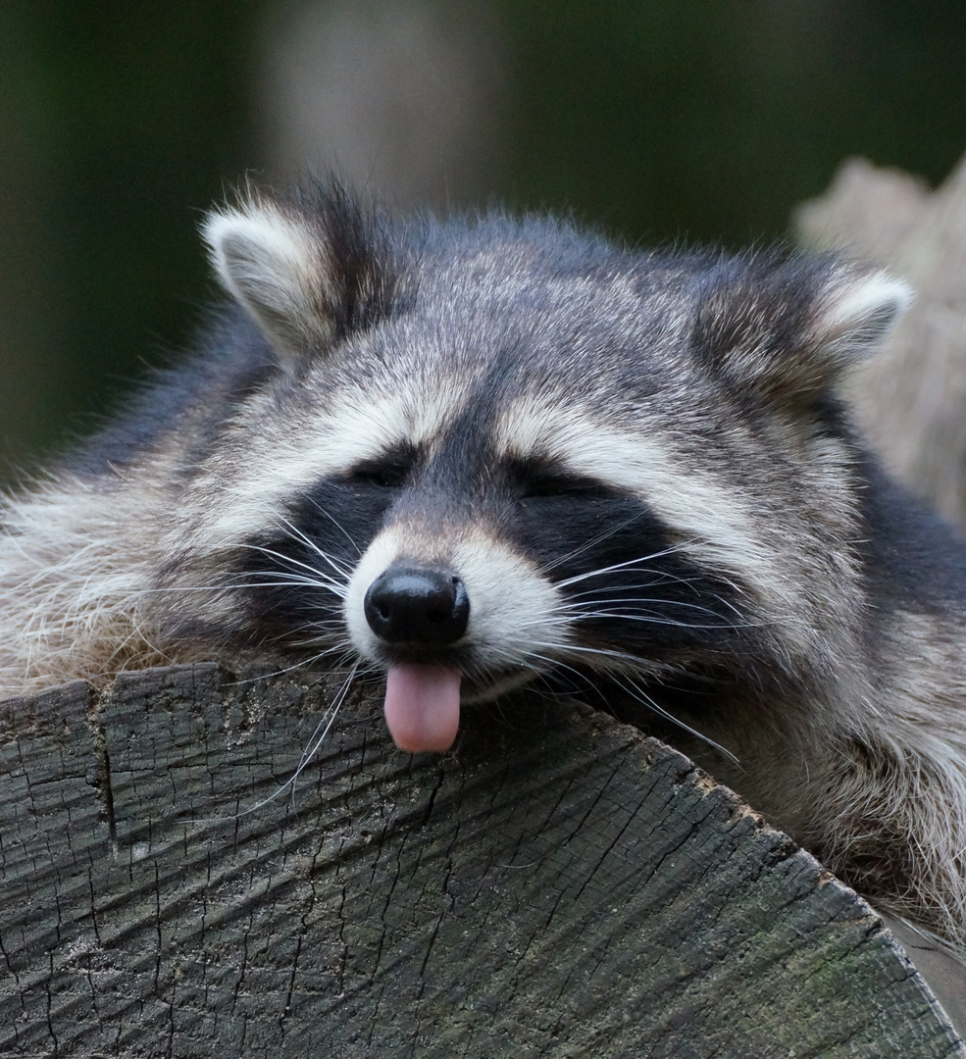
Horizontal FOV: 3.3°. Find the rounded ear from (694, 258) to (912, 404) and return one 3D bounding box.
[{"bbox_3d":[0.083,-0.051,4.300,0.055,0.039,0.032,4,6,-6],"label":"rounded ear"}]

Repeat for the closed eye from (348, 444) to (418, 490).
[{"bbox_3d":[-0.026,-0.016,4.272,0.020,0.011,0.010,8,9,23],"label":"closed eye"}]

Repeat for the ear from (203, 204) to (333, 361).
[{"bbox_3d":[-0.056,-0.064,4.335,0.036,0.042,0.028,-1,5,23],"label":"ear"}]

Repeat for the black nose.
[{"bbox_3d":[-0.017,0.019,4.212,0.026,0.021,0.020,6,9,15],"label":"black nose"}]

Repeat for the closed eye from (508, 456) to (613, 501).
[{"bbox_3d":[0.020,-0.013,4.260,0.025,0.011,0.011,5,9,3],"label":"closed eye"}]

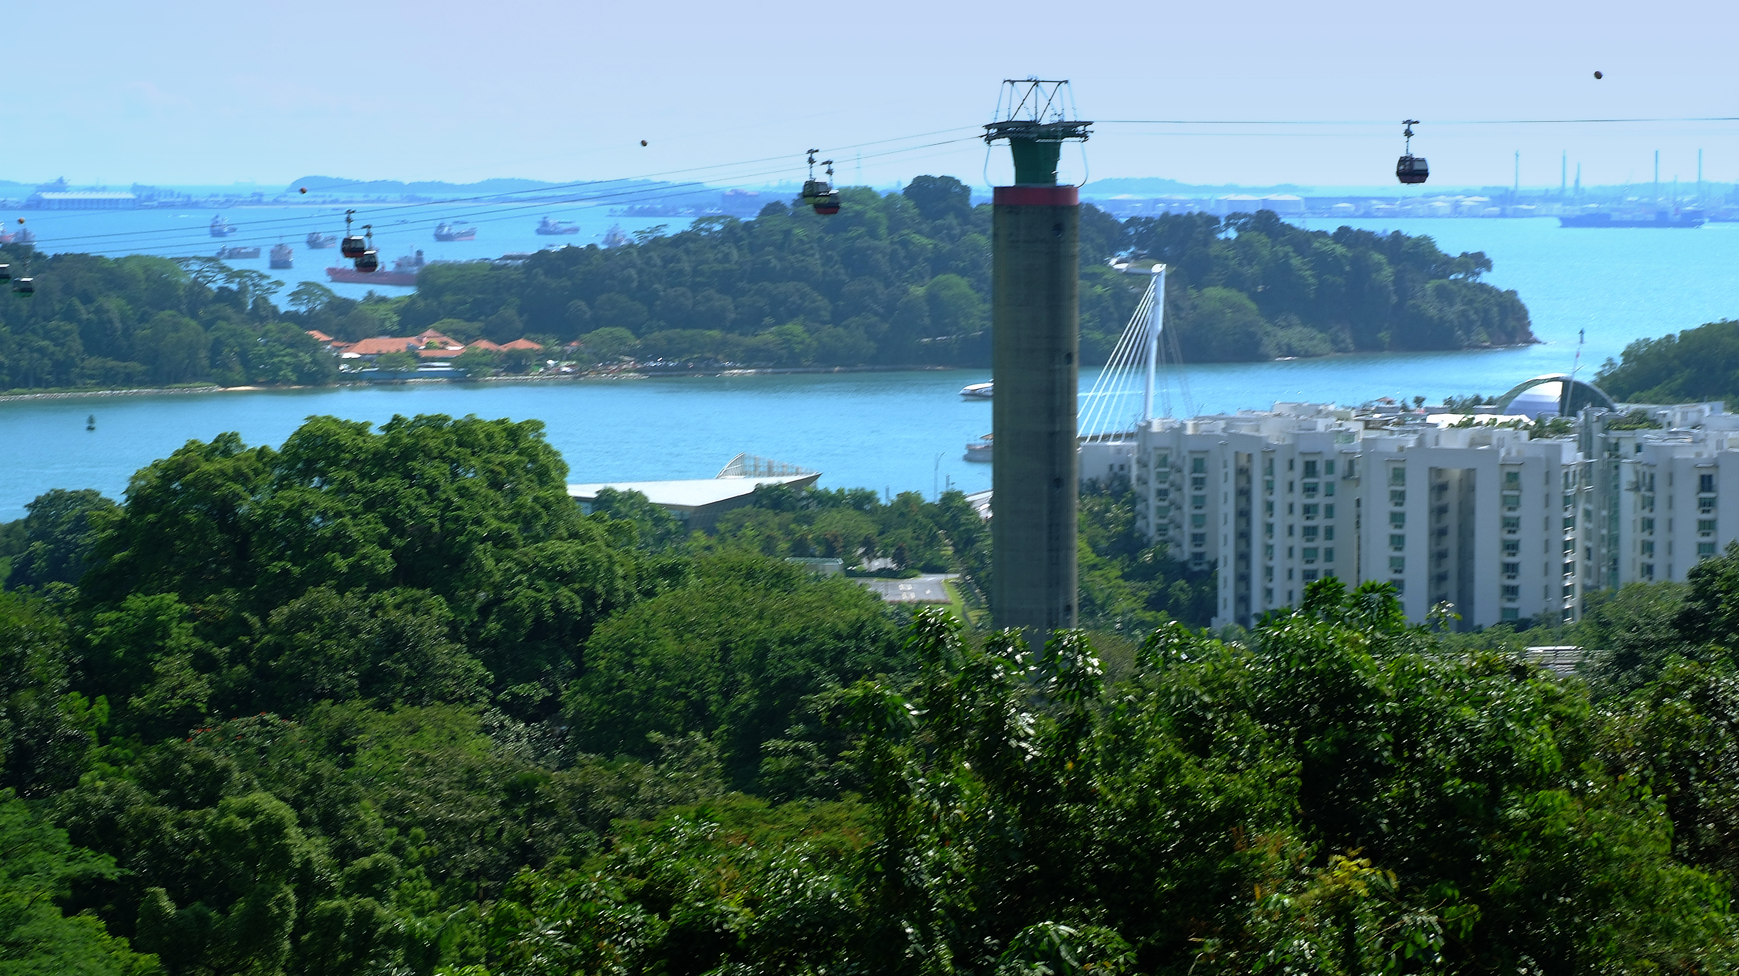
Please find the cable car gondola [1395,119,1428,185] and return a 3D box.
[{"bbox_3d":[41.900,-25.930,336.000,1.900,5.000,2.000,-4,6,-42],"label":"cable car gondola"}]

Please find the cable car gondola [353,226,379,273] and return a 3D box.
[{"bbox_3d":[-48.970,-23.220,424.000,1.900,5.000,2.000,-4,6,-42],"label":"cable car gondola"}]

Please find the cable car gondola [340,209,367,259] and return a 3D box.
[{"bbox_3d":[-51.890,-25.560,438.000,1.900,5.000,2.000,-4,6,-42],"label":"cable car gondola"}]

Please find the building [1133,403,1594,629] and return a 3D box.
[{"bbox_3d":[73.280,5.360,642.130,61.000,33.500,38.000,2,4,20],"label":"building"}]

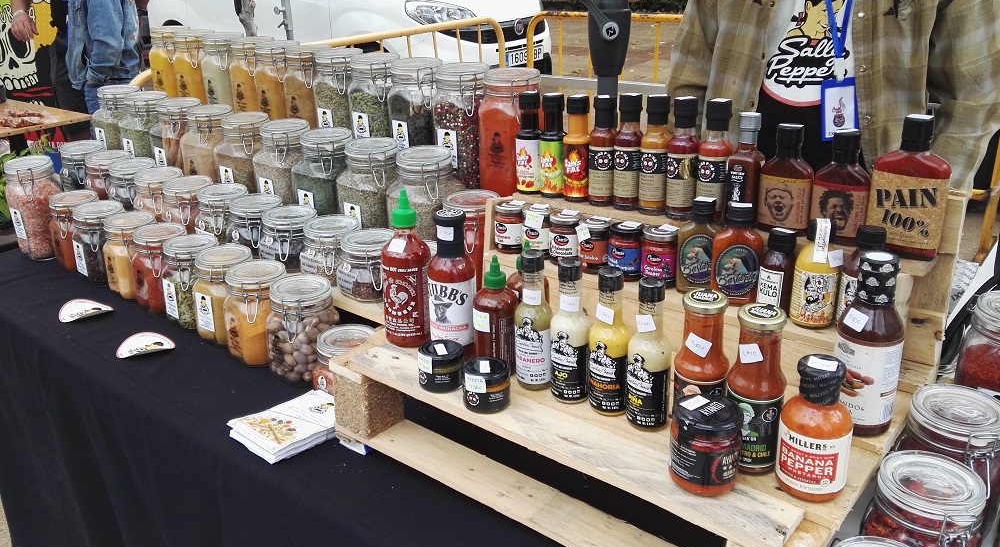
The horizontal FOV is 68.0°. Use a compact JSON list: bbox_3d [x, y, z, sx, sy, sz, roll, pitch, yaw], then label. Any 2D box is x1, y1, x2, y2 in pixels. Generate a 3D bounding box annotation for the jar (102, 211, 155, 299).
[{"bbox_3d":[-0.802,-0.042,1.630,0.108,0.172,0.108,11,21,32],"label":"jar"}]

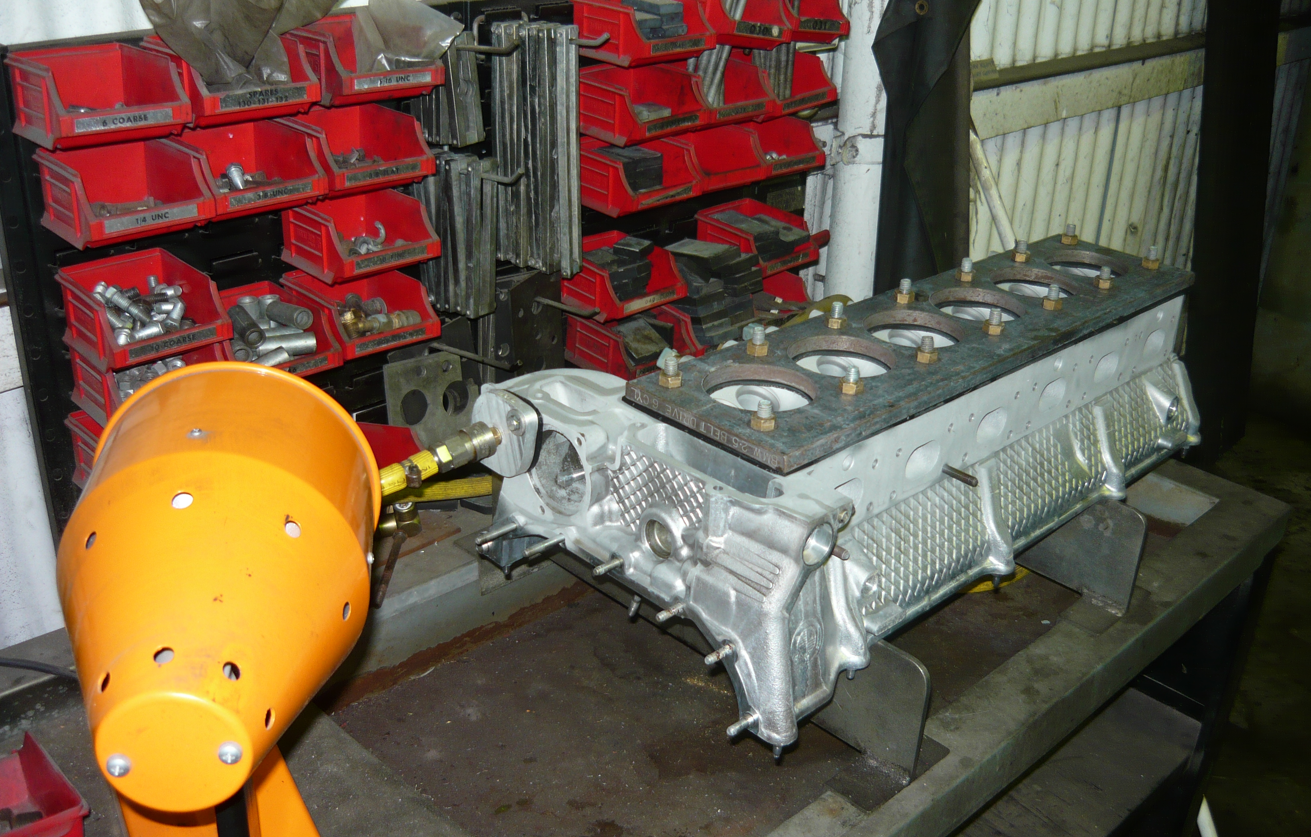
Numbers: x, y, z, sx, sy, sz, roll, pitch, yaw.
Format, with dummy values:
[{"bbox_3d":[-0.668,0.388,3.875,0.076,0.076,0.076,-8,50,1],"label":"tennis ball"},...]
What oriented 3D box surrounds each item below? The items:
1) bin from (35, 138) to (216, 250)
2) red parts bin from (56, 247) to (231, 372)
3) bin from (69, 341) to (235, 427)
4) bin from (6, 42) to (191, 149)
[{"bbox_3d":[-0.462,-0.197,1.091,0.104,0.068,0.134,-20,33,-37],"label":"bin"},{"bbox_3d":[-0.465,-0.095,1.131,0.106,0.068,0.138,-21,32,-38],"label":"red parts bin"},{"bbox_3d":[-0.471,-0.045,1.149,0.106,0.068,0.138,-21,32,-38],"label":"bin"},{"bbox_3d":[-0.468,-0.270,1.048,0.104,0.068,0.134,-20,33,-37],"label":"bin"}]

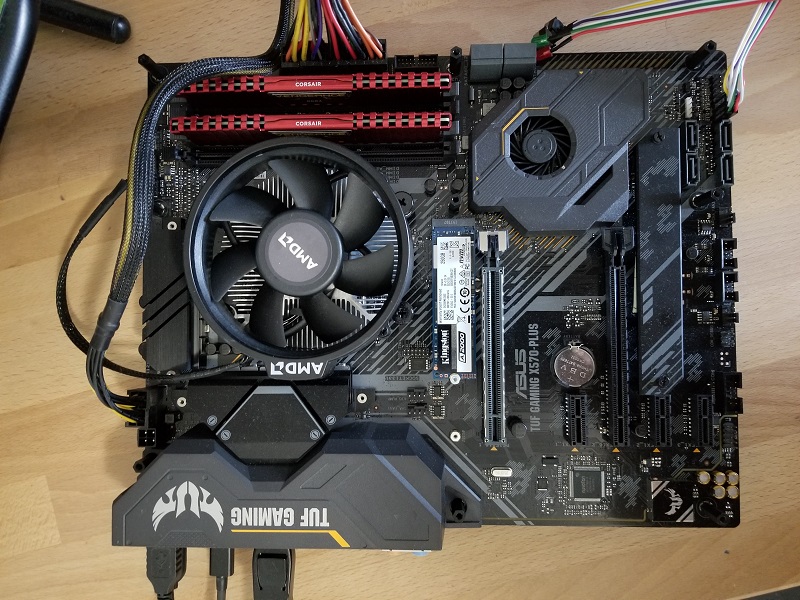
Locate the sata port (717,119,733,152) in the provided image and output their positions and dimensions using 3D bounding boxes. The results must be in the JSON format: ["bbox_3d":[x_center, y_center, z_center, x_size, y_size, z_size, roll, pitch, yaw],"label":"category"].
[{"bbox_3d":[0.164,-0.082,0.305,0.006,0.009,0.017,0,87,2],"label":"sata port"}]

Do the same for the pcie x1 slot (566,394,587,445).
[{"bbox_3d":[0.088,0.059,0.301,0.008,0.011,0.025,0,87,2],"label":"pcie x1 slot"}]

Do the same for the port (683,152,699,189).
[{"bbox_3d":[0.147,-0.065,0.305,0.006,0.009,0.017,0,87,2],"label":"port"}]

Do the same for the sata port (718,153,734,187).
[{"bbox_3d":[0.164,-0.065,0.305,0.006,0.009,0.016,0,87,2],"label":"sata port"}]

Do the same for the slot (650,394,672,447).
[{"bbox_3d":[0.129,0.059,0.299,0.008,0.011,0.025,0,87,2],"label":"slot"}]

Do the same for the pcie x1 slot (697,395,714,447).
[{"bbox_3d":[0.149,0.059,0.298,0.008,0.011,0.025,0,87,2],"label":"pcie x1 slot"}]

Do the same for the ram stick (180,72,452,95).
[{"bbox_3d":[-0.042,-0.102,0.301,0.136,0.034,0.007,0,87,2],"label":"ram stick"}]

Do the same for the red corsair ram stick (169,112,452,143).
[{"bbox_3d":[-0.042,-0.083,0.300,0.136,0.034,0.007,0,87,2],"label":"red corsair ram stick"}]

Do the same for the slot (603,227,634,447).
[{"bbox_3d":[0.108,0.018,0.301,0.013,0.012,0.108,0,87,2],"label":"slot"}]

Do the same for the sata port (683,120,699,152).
[{"bbox_3d":[0.147,-0.082,0.306,0.006,0.009,0.016,0,87,2],"label":"sata port"}]

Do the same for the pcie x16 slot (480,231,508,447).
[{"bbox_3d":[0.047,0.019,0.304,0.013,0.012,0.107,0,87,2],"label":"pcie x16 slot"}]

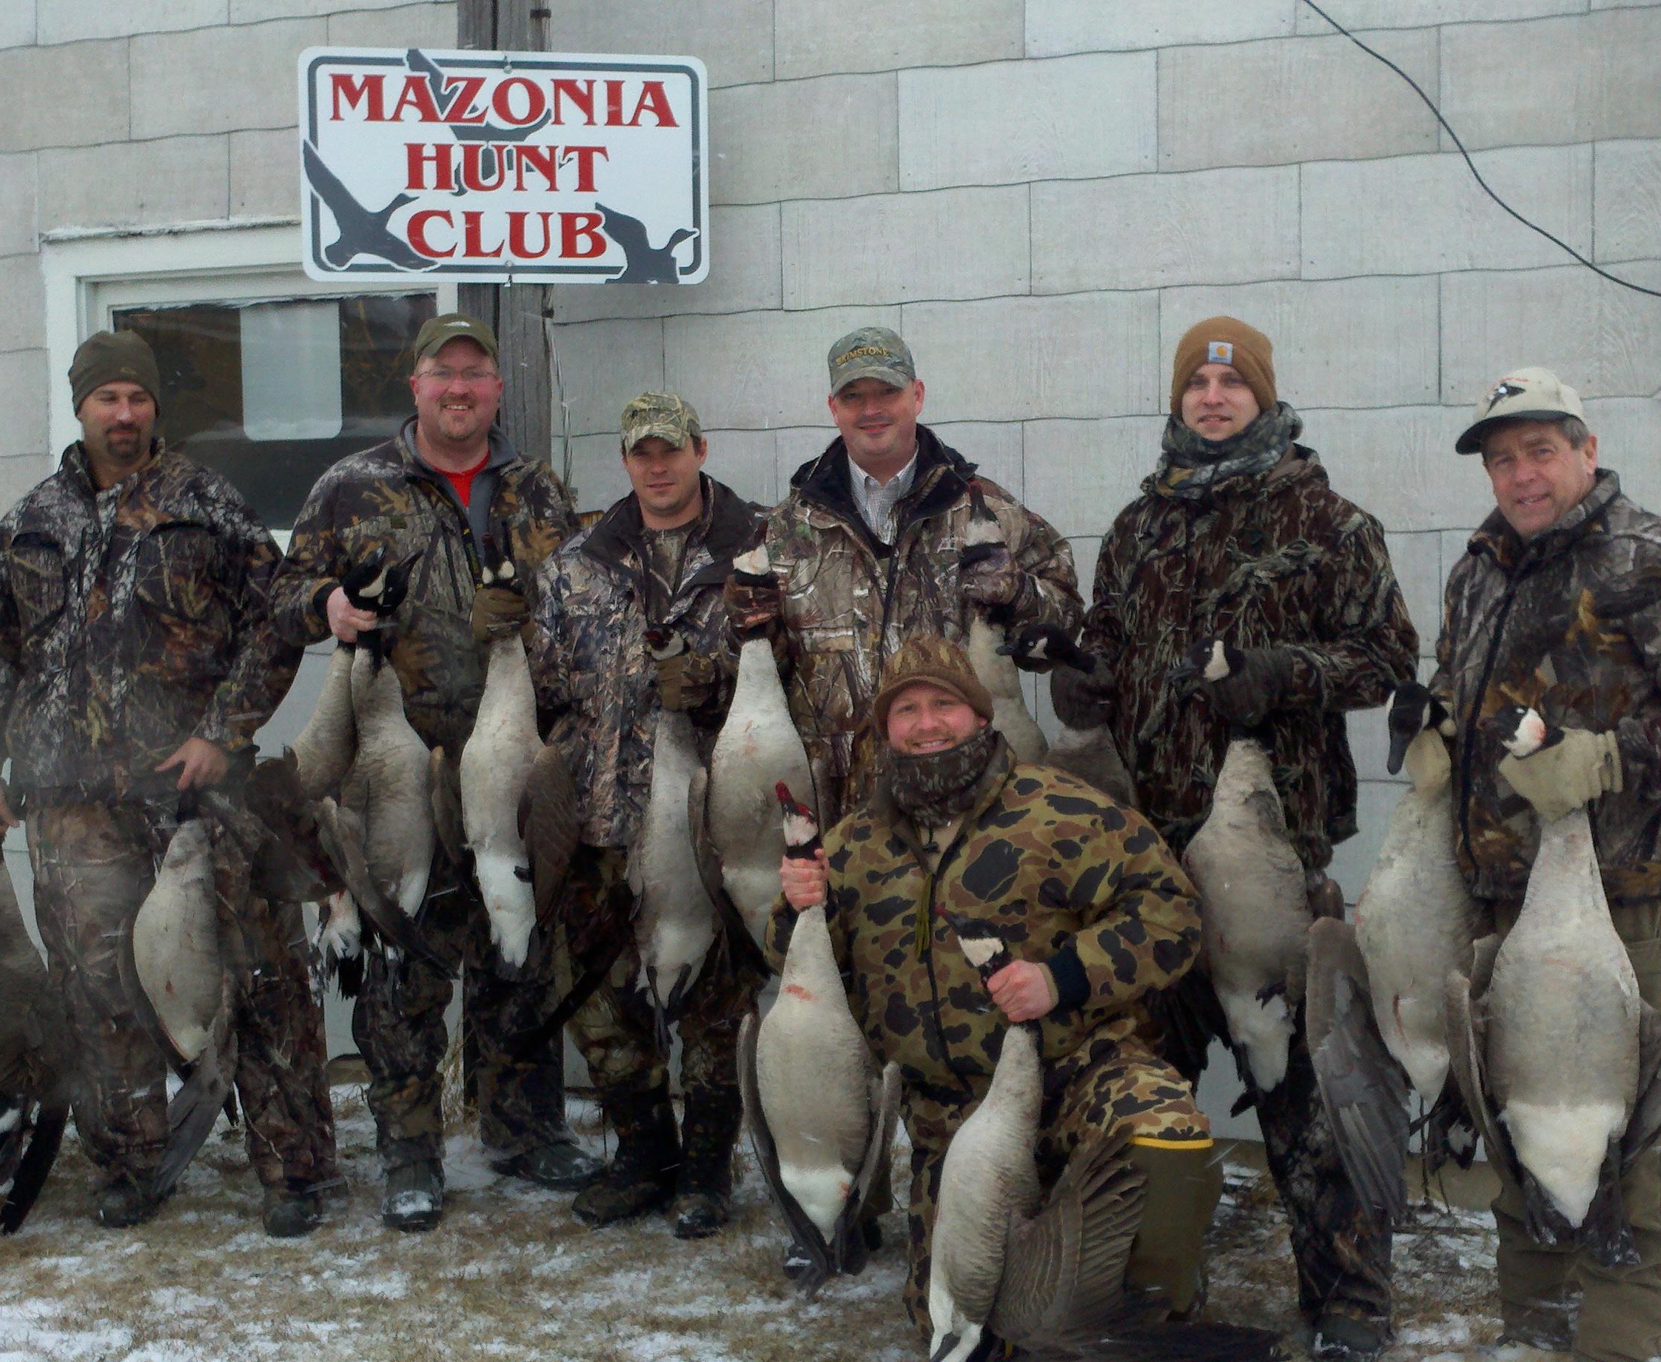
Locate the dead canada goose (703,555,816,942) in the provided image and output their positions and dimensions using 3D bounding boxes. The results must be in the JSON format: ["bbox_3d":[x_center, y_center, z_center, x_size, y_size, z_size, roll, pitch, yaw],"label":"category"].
[{"bbox_3d":[-0.133,0.140,4.450,0.230,0.820,0.210,0,1,3],"label":"dead canada goose"}]

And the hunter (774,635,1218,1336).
[{"bbox_3d":[0.293,0.539,4.420,0.780,1.220,0.720,0,4,0],"label":"hunter"}]

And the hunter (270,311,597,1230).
[{"bbox_3d":[-0.837,0.170,5.153,0.660,1.903,0.480,-1,1,-15],"label":"hunter"}]

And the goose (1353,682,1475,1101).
[{"bbox_3d":[0.966,0.387,4.080,0.260,0.780,0.220,1,0,27],"label":"goose"}]

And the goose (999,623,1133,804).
[{"bbox_3d":[0.466,0.310,4.470,0.280,0.820,0.270,2,5,37],"label":"goose"}]

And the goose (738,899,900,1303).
[{"bbox_3d":[-0.018,0.691,4.280,0.285,0.770,0.250,0,4,3],"label":"goose"}]

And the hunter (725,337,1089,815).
[{"bbox_3d":[0.151,0.223,4.690,0.680,1.820,0.480,0,4,6],"label":"hunter"}]

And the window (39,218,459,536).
[{"bbox_3d":[-1.496,-0.752,6.284,1.329,0.848,0.100,0,2,21],"label":"window"}]

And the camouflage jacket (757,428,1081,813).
[{"bbox_3d":[0.168,-0.070,4.660,0.620,0.810,0.420,0,1,14],"label":"camouflage jacket"}]

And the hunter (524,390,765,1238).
[{"bbox_3d":[-0.386,0.261,5.051,0.520,1.725,0.430,0,1,6],"label":"hunter"}]

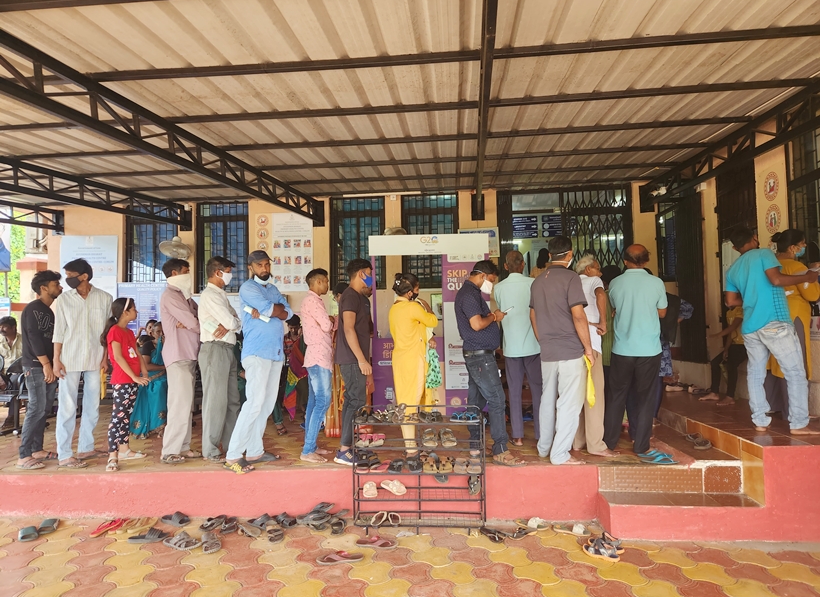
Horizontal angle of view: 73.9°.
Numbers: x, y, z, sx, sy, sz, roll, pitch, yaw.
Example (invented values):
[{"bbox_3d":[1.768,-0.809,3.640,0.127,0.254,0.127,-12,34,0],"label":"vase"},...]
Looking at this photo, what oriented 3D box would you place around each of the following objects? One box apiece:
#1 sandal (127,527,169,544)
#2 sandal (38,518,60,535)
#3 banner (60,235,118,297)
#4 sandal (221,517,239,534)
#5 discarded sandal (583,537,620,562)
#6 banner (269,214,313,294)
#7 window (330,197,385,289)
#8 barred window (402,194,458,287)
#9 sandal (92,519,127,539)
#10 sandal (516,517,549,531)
[{"bbox_3d":[-1.799,1.622,3.767,0.275,0.085,0.100,0,-4,-15],"label":"sandal"},{"bbox_3d":[-2.546,1.583,3.854,0.105,0.080,0.250,1,-4,-25],"label":"sandal"},{"bbox_3d":[-4.995,-0.318,8.482,0.917,1.322,0.020,-2,-4,4],"label":"banner"},{"bbox_3d":[-1.264,1.575,3.838,0.100,0.075,0.250,0,-3,-15],"label":"sandal"},{"bbox_3d":[1.171,1.507,3.328,0.260,0.100,0.100,-4,-4,43],"label":"discarded sandal"},{"bbox_3d":[-1.785,-0.703,8.292,0.642,1.211,0.020,-2,-4,4],"label":"banner"},{"bbox_3d":[-0.792,-0.847,8.394,0.886,1.423,0.120,-1,-3,7],"label":"window"},{"bbox_3d":[0.303,-0.864,8.184,0.831,1.420,0.100,-2,-4,4],"label":"barred window"},{"bbox_3d":[-2.229,1.663,3.999,0.090,0.050,0.280,-2,-4,8],"label":"sandal"},{"bbox_3d":[0.851,1.546,3.807,0.250,0.085,0.100,-2,-4,21],"label":"sandal"}]

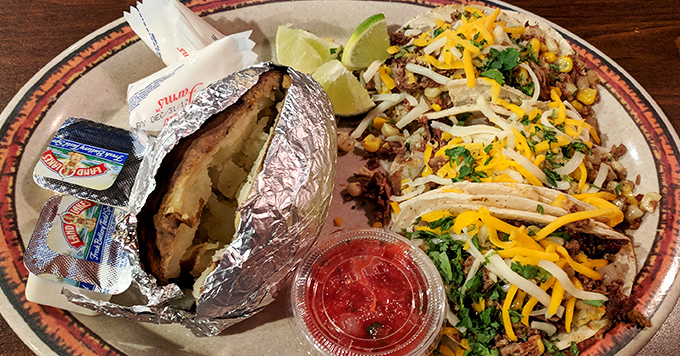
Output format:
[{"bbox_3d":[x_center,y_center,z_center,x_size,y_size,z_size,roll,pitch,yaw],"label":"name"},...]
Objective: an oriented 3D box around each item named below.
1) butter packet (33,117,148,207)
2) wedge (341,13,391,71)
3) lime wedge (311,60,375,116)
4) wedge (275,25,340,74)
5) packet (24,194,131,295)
[{"bbox_3d":[-0.127,-0.004,0.266,0.047,0.014,0.040,19,53,-2],"label":"butter packet"},{"bbox_3d":[0.017,-0.084,0.330,0.019,0.023,0.037,36,62,22],"label":"wedge"},{"bbox_3d":[0.004,-0.053,0.310,0.033,0.021,0.029,-14,56,-9],"label":"lime wedge"},{"bbox_3d":[-0.020,-0.082,0.331,0.041,0.019,0.027,-12,56,-8],"label":"wedge"},{"bbox_3d":[-0.120,0.036,0.239,0.046,0.014,0.040,21,44,-15],"label":"packet"}]

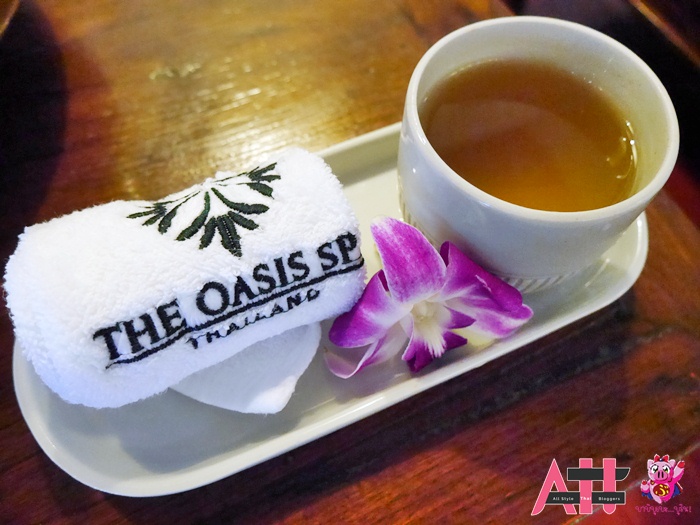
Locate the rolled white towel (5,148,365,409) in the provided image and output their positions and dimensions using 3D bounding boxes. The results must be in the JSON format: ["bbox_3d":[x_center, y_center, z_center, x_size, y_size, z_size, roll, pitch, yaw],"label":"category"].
[{"bbox_3d":[-0.048,0.004,0.181,0.101,0.051,0.056,-20,65,-11],"label":"rolled white towel"}]

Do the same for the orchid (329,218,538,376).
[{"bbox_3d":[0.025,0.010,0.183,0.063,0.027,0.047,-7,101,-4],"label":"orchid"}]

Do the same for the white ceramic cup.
[{"bbox_3d":[0.060,-0.036,0.202,0.086,0.054,0.086,0,63,-1],"label":"white ceramic cup"}]

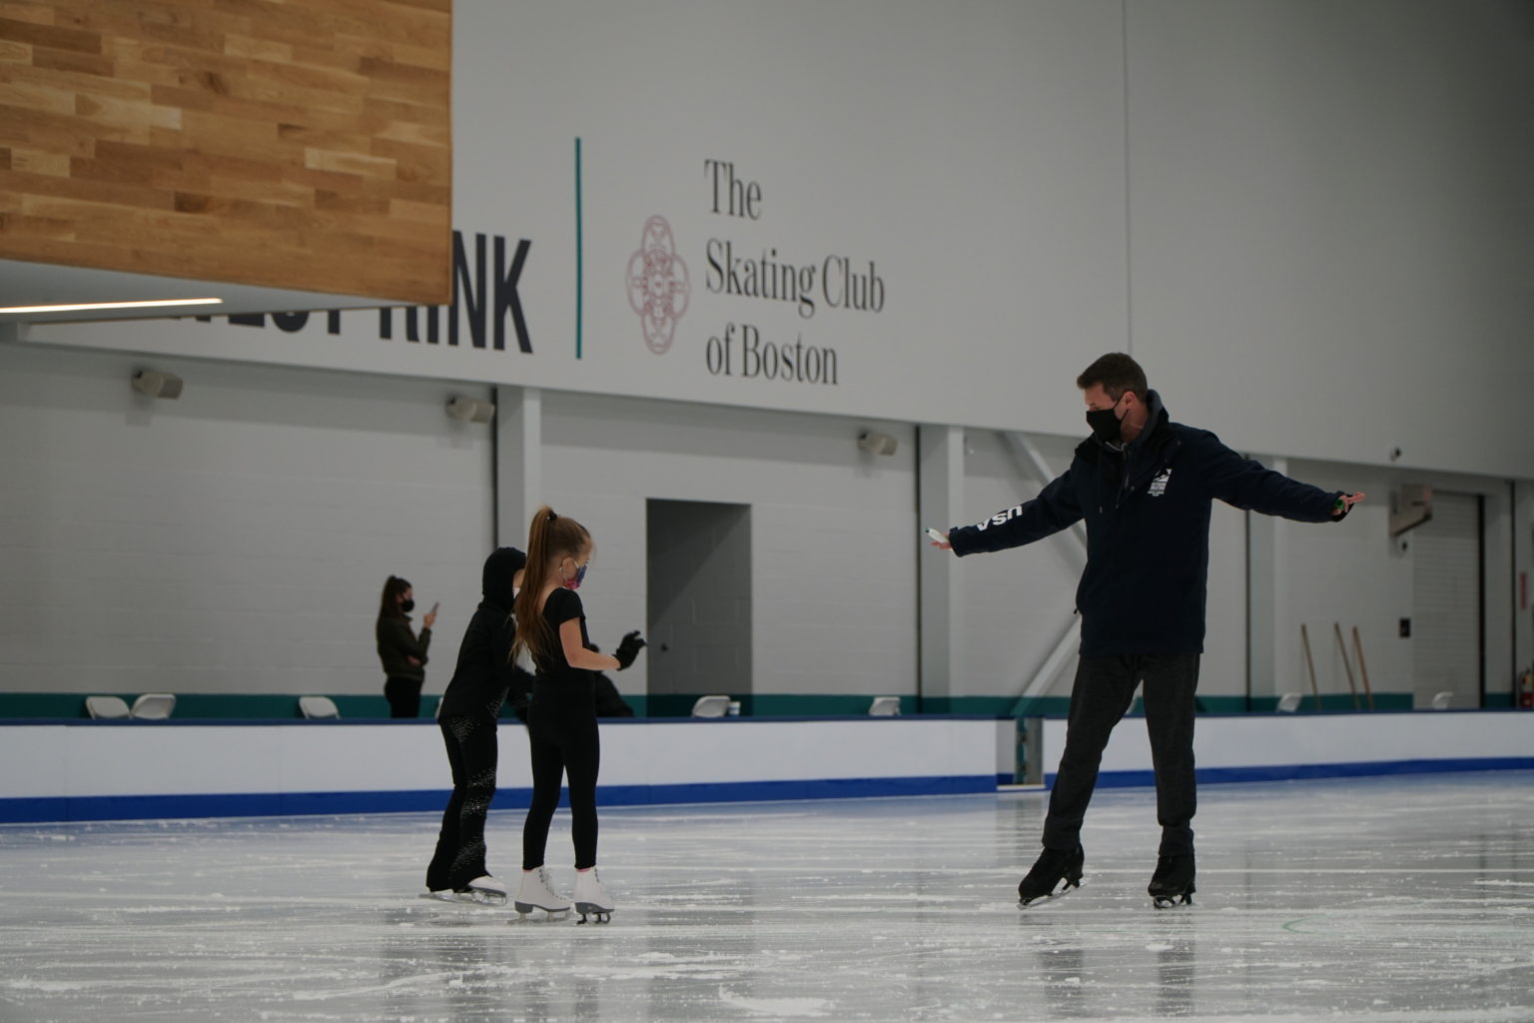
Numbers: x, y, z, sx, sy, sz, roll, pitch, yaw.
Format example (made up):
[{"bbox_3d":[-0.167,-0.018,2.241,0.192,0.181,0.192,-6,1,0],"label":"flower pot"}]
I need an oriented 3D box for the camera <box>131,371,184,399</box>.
[{"bbox_3d":[-4.325,-0.898,38.400,0.270,0.190,0.280,18,7,29],"label":"camera"}]

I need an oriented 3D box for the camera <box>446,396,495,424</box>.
[{"bbox_3d":[-2.292,-0.789,41.900,0.270,0.190,0.280,18,7,29],"label":"camera"}]

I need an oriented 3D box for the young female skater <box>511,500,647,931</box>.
[{"bbox_3d":[-0.588,0.631,16.850,0.420,1.280,0.370,1,-2,-33],"label":"young female skater"}]

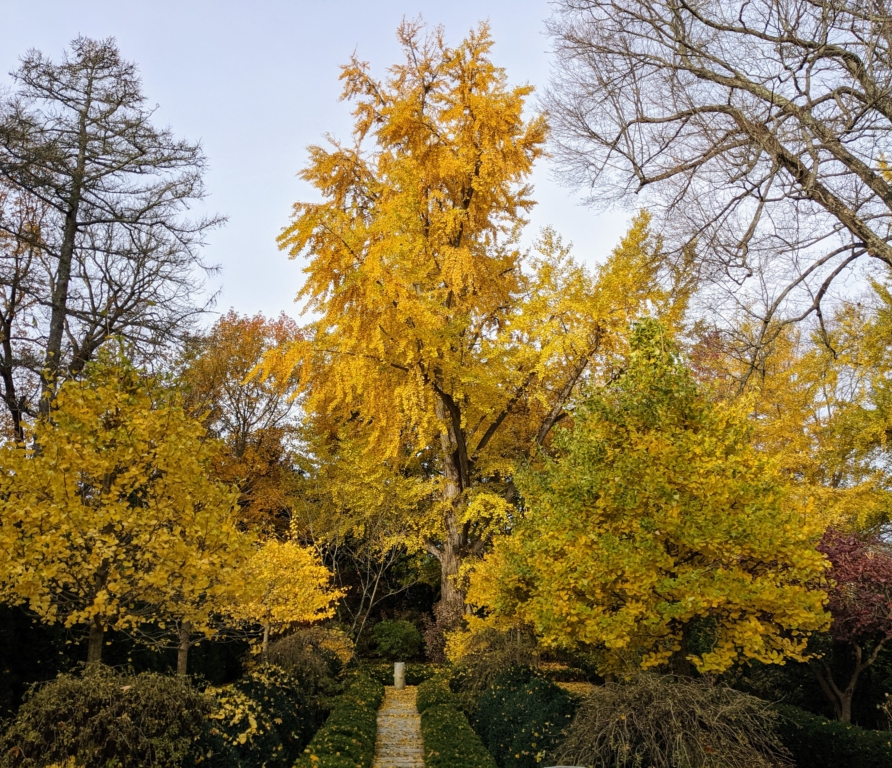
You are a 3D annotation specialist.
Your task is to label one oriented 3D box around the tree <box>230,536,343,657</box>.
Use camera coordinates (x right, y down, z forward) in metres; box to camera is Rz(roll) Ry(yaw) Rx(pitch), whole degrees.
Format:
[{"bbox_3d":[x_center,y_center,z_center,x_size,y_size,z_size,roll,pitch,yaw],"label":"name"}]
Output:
[{"bbox_3d":[-3.462,4.624,16.711,2.580,2.980,2.450,0,-12,0],"label":"tree"}]

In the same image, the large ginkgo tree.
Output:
[{"bbox_3d":[1.200,-2.770,27.116,14.270,21.570,12.550,0,-12,0],"label":"large ginkgo tree"}]

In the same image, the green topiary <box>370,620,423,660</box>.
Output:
[{"bbox_3d":[-1.064,5.605,17.530,1.190,0.880,1.130,0,-12,0],"label":"green topiary"}]

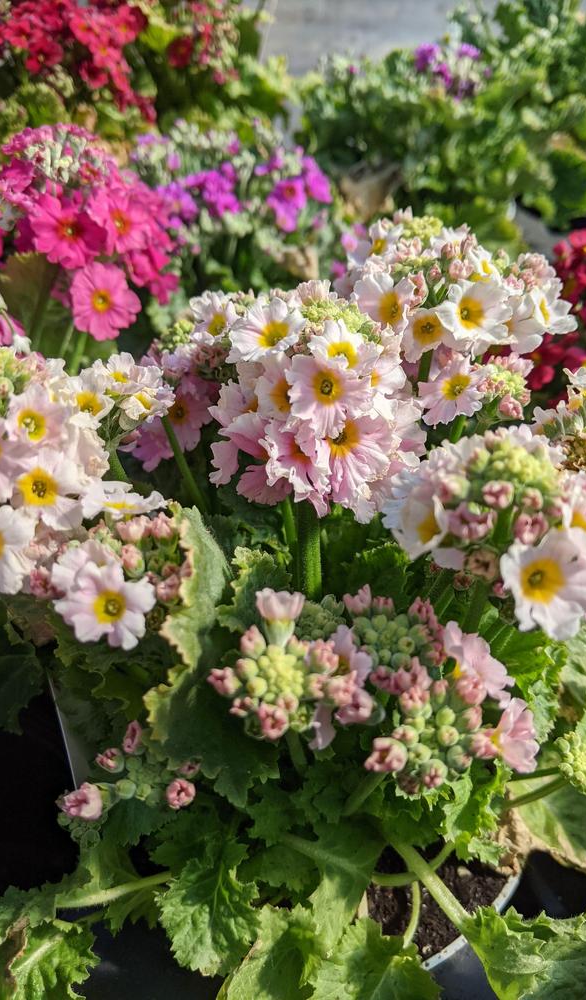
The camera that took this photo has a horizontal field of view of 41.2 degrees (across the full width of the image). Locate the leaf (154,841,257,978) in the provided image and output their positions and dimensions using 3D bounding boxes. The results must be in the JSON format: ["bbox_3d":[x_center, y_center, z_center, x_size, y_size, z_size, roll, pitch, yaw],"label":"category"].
[{"bbox_3d":[-0.032,0.155,0.295,0.038,0.020,0.052,0,72,0],"label":"leaf"}]

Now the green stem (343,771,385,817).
[{"bbox_3d":[0.027,0.111,0.295,0.006,0.021,0.006,44,21,0],"label":"green stem"}]

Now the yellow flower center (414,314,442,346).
[{"bbox_3d":[0.052,-0.065,0.299,0.011,0.012,0.005,3,15,10],"label":"yellow flower center"}]

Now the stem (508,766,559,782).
[{"bbox_3d":[0.089,0.102,0.290,0.019,0.004,0.004,-14,0,6],"label":"stem"}]

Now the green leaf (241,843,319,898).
[{"bbox_3d":[-0.005,0.139,0.293,0.030,0.011,0.020,0,38,0],"label":"green leaf"}]

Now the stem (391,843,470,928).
[{"bbox_3d":[0.051,0.144,0.292,0.007,0.007,0.044,-40,75,0],"label":"stem"}]

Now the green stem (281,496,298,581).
[{"bbox_3d":[-0.001,0.015,0.294,0.005,0.035,0.005,-5,16,4],"label":"green stem"}]

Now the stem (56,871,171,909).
[{"bbox_3d":[-0.067,0.148,0.294,0.043,0.005,0.005,-10,39,-10],"label":"stem"}]

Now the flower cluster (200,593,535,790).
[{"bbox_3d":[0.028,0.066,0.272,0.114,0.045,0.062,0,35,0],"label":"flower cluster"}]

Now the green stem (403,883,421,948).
[{"bbox_3d":[0.043,0.151,0.284,0.004,0.004,0.023,8,43,11],"label":"green stem"}]

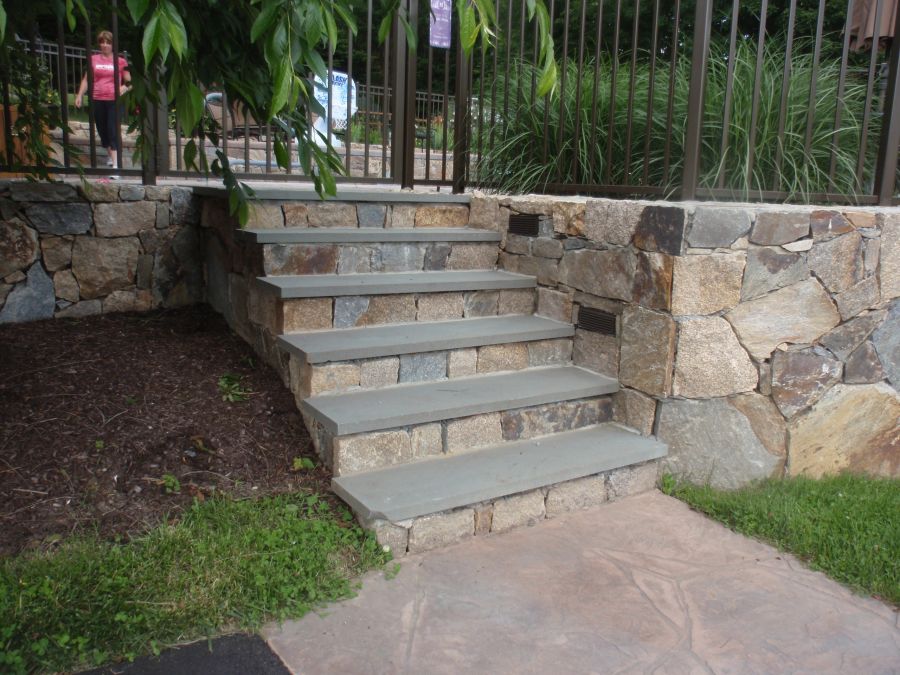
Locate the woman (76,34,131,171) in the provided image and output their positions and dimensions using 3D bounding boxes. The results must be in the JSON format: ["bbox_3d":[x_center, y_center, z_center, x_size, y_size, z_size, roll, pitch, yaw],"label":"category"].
[{"bbox_3d":[-3.903,-2.613,8.200,0.600,1.610,0.450,-2,12,-19],"label":"woman"}]

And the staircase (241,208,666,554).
[{"bbox_3d":[-0.045,0.012,2.965,1.240,0.990,1.410,-5,14,-32],"label":"staircase"}]

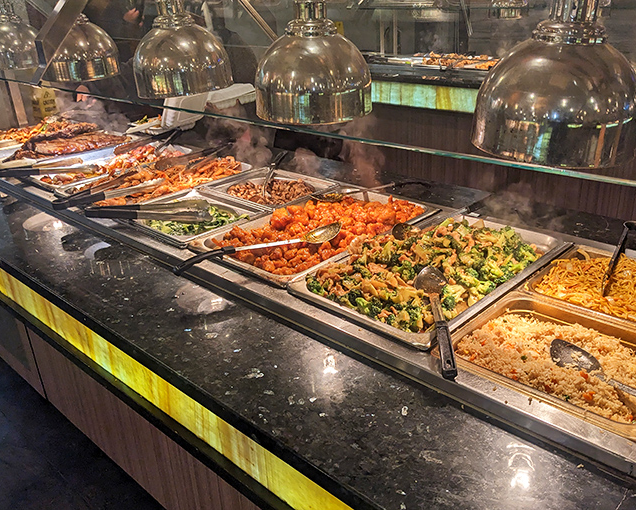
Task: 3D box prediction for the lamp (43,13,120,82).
[{"bbox_3d":[-0.850,-0.732,1.875,0.270,0.225,0.270,19,33,38],"label":"lamp"}]

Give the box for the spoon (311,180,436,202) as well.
[{"bbox_3d":[0.149,-0.178,1.488,0.350,0.055,0.070,-4,25,3],"label":"spoon"}]

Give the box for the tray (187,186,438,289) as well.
[{"bbox_3d":[0.012,-0.041,1.285,0.322,0.080,0.535,20,33,39],"label":"tray"}]

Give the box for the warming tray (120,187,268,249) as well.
[{"bbox_3d":[-0.323,-0.080,1.381,0.320,0.085,0.265,19,33,38],"label":"warming tray"}]

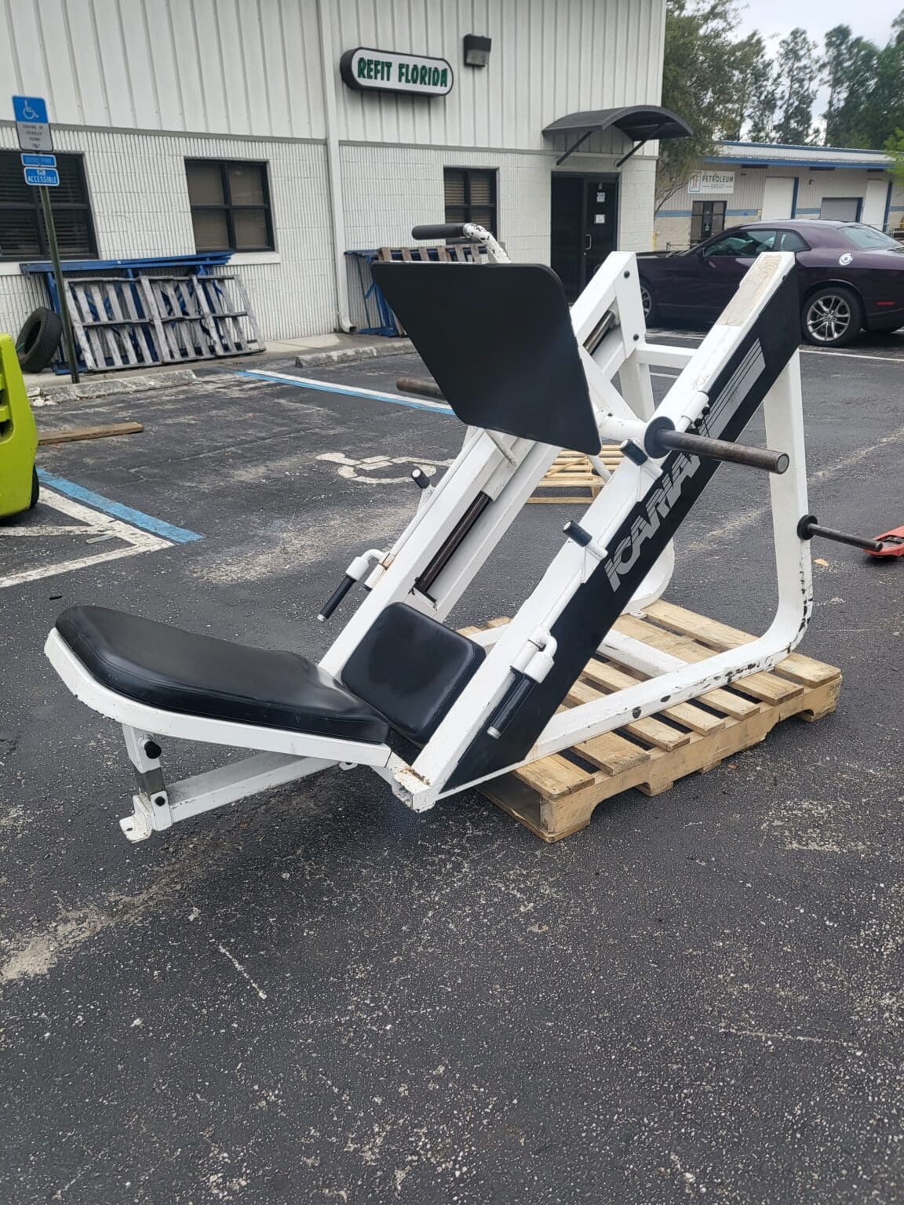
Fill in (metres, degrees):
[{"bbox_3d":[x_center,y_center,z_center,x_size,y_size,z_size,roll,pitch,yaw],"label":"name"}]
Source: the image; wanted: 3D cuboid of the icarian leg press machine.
[{"bbox_3d":[0.039,-0.274,2.506,2.273,1.287,0.705,-14,25,-31],"label":"icarian leg press machine"}]

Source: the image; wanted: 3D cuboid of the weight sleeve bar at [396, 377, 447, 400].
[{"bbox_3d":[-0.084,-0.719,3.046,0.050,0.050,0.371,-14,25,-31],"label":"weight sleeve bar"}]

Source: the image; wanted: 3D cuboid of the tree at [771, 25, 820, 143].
[{"bbox_3d":[20.638,-27.961,56.378,2.863,13.403,2.863,6,22,17],"label":"tree"}]

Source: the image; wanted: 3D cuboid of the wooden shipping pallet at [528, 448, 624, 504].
[{"bbox_3d":[0.882,-0.860,5.925,1.016,0.135,1.219,0,21,3],"label":"wooden shipping pallet"}]

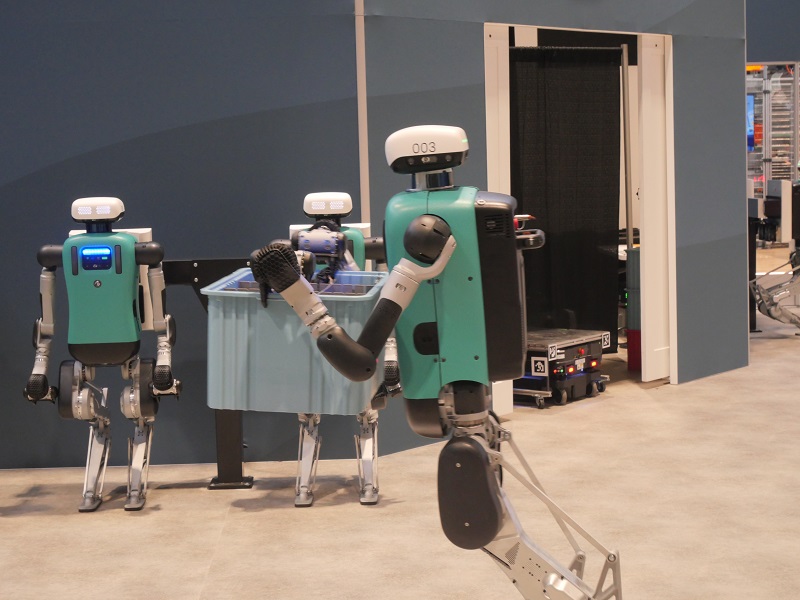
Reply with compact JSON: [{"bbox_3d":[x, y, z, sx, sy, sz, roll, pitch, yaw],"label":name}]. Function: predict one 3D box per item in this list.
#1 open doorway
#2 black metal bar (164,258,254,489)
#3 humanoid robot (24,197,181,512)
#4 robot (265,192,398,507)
[{"bbox_3d":[1.171,-0.521,9.544,0.150,2.406,2.024,4,8,43],"label":"open doorway"},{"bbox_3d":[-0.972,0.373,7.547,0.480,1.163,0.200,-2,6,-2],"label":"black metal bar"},{"bbox_3d":[-1.424,0.254,7.176,0.720,1.504,0.580,-2,6,-2],"label":"humanoid robot"},{"bbox_3d":[-0.326,0.228,7.145,0.720,1.497,0.580,-2,6,-2],"label":"robot"}]

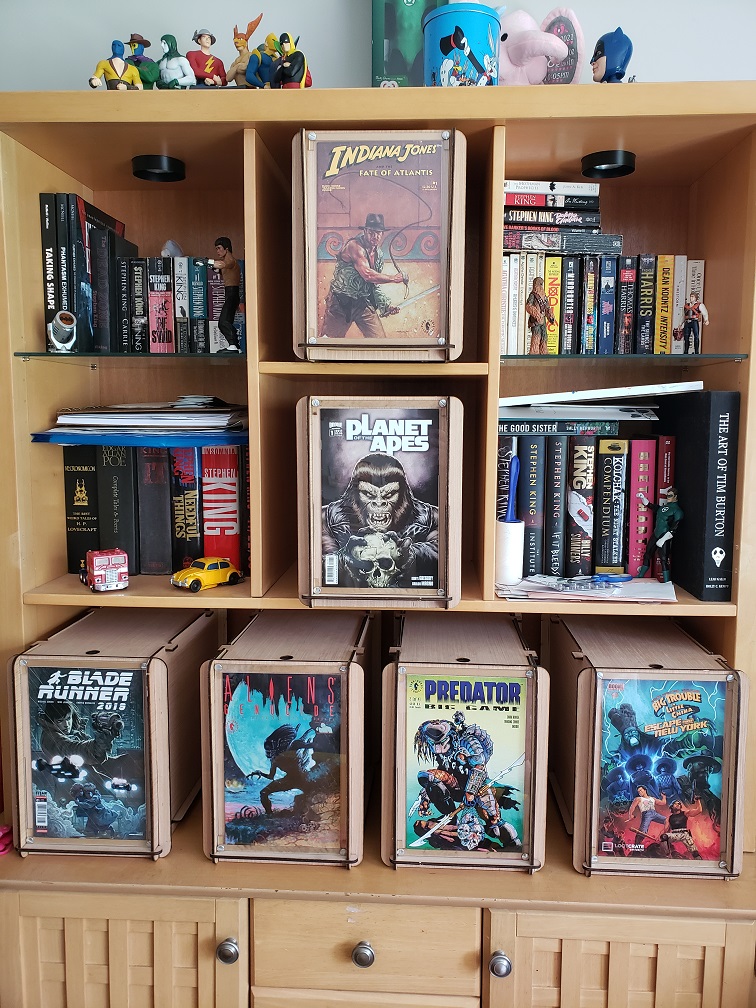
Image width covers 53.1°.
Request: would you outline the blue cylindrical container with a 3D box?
[{"bbox_3d":[0.128,-0.664,1.172,0.119,0.146,0.119,1,7,3],"label":"blue cylindrical container"}]

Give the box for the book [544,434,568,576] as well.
[{"bbox_3d":[0.300,0.004,1.343,0.035,0.243,0.160,1,6,3],"label":"book"}]

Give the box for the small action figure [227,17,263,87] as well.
[{"bbox_3d":[-0.196,-0.648,1.121,0.055,0.146,0.045,5,8,33],"label":"small action figure"}]

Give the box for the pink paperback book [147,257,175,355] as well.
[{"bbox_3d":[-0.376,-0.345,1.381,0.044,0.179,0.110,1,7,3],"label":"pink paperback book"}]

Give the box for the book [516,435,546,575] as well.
[{"bbox_3d":[0.259,0.004,1.345,0.045,0.243,0.160,1,6,3],"label":"book"}]

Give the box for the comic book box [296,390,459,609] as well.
[{"bbox_3d":[0.009,-0.018,1.254,0.233,0.303,0.355,1,7,2],"label":"comic book box"}]

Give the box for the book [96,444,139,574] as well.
[{"bbox_3d":[-0.449,-0.001,1.401,0.068,0.238,0.160,1,7,3],"label":"book"}]

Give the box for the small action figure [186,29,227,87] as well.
[{"bbox_3d":[-0.259,-0.653,1.142,0.053,0.117,0.050,-1,6,-17],"label":"small action figure"}]

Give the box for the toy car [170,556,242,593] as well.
[{"bbox_3d":[-0.274,0.109,1.219,0.117,0.048,0.053,-6,9,-43],"label":"toy car"}]

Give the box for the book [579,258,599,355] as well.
[{"bbox_3d":[0.344,-0.322,1.279,0.029,0.171,0.106,1,6,3],"label":"book"}]

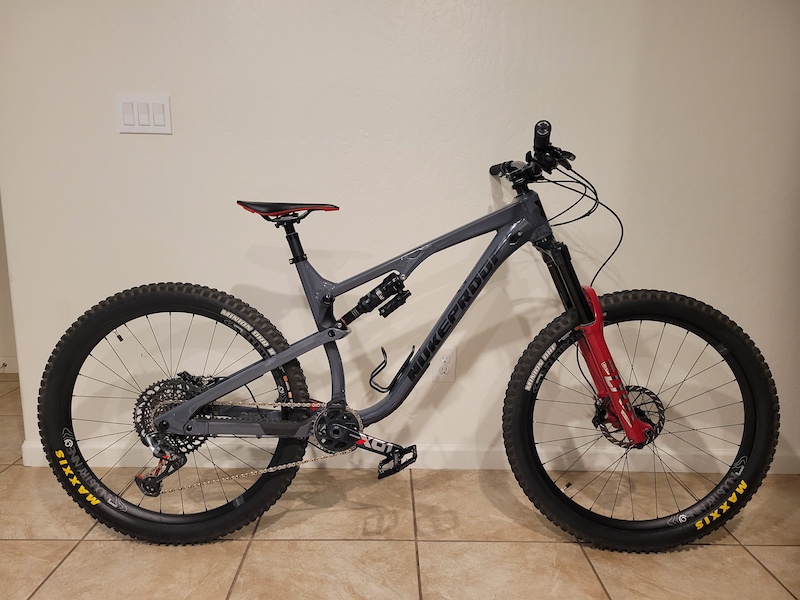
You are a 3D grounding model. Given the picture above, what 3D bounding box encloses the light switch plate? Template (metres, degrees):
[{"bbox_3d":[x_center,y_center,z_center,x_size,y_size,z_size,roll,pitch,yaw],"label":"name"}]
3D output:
[{"bbox_3d":[-0.795,-0.576,1.873,0.162,0.114,0.008,1,10,-1],"label":"light switch plate"}]

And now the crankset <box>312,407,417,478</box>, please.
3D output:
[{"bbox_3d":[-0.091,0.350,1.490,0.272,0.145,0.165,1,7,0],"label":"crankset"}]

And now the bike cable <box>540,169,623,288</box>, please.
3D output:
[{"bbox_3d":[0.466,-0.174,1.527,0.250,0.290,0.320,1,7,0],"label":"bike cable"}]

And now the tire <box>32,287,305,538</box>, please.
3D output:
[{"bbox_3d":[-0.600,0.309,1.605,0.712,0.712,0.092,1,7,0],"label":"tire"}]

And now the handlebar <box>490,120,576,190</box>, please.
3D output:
[{"bbox_3d":[0.322,-0.340,1.528,0.130,0.105,0.790,1,7,0],"label":"handlebar"}]

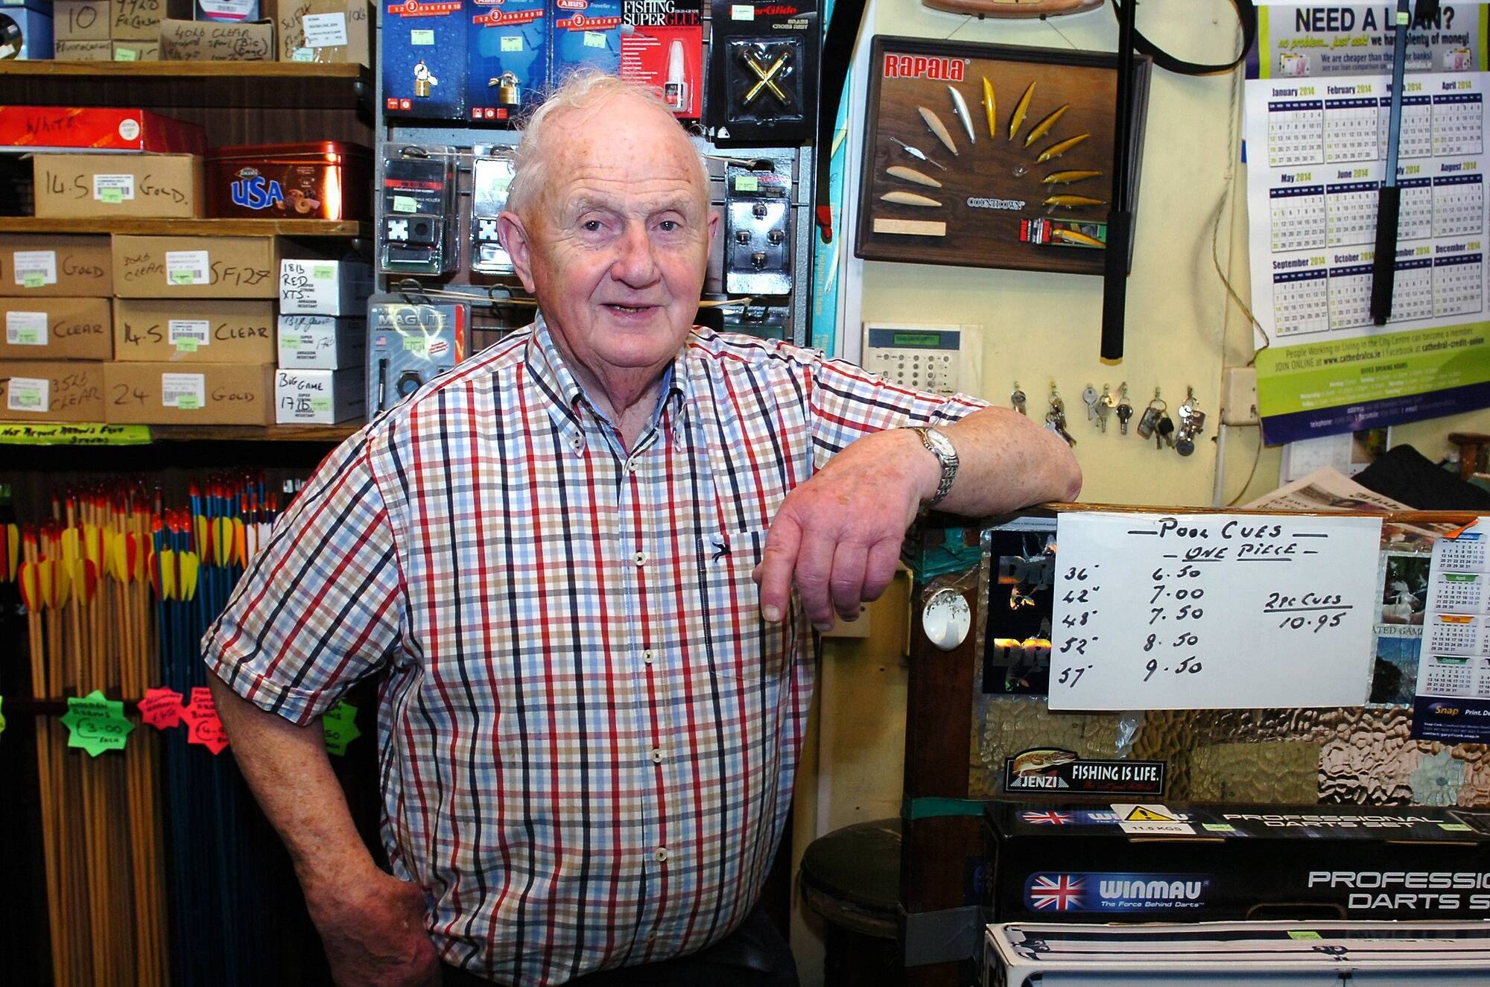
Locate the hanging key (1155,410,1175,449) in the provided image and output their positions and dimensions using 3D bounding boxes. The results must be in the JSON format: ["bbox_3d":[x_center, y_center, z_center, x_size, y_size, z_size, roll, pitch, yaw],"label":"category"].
[{"bbox_3d":[0.645,-0.099,2.282,0.030,0.061,0.015,0,8,-3],"label":"hanging key"}]

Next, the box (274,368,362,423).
[{"bbox_3d":[-0.568,-0.136,2.026,0.075,0.070,0.200,1,7,1],"label":"box"}]

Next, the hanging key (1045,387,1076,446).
[{"bbox_3d":[0.473,-0.115,2.243,0.047,0.089,0.026,1,7,1],"label":"hanging key"}]

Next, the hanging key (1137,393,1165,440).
[{"bbox_3d":[0.621,-0.119,2.278,0.042,0.075,0.015,0,8,-3],"label":"hanging key"}]

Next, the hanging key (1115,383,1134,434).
[{"bbox_3d":[0.570,-0.127,2.240,0.028,0.075,0.016,1,7,1],"label":"hanging key"}]

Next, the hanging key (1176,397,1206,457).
[{"bbox_3d":[0.668,-0.101,2.242,0.047,0.089,0.026,1,7,1],"label":"hanging key"}]

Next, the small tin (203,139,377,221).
[{"bbox_3d":[-0.602,-0.414,2.019,0.179,0.099,0.180,2,7,5],"label":"small tin"}]

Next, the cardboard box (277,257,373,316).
[{"bbox_3d":[-0.563,-0.281,2.039,0.075,0.072,0.220,1,8,0],"label":"cardboard box"}]

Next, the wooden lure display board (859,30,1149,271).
[{"bbox_3d":[0.383,-0.499,2.211,0.412,0.318,0.022,3,7,-4],"label":"wooden lure display board"}]

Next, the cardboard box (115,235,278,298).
[{"bbox_3d":[-0.700,-0.306,2.030,0.206,0.080,0.280,1,8,0],"label":"cardboard box"}]

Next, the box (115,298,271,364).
[{"bbox_3d":[-0.704,-0.227,2.041,0.203,0.080,0.280,1,8,0],"label":"box"}]

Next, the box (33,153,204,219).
[{"bbox_3d":[-0.805,-0.404,1.993,0.204,0.083,0.190,1,7,1],"label":"box"}]

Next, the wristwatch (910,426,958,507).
[{"bbox_3d":[0.138,-0.019,1.140,0.064,0.053,0.036,52,23,22],"label":"wristwatch"}]

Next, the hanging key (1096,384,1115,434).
[{"bbox_3d":[0.550,-0.129,2.272,0.028,0.075,0.012,0,8,-3],"label":"hanging key"}]

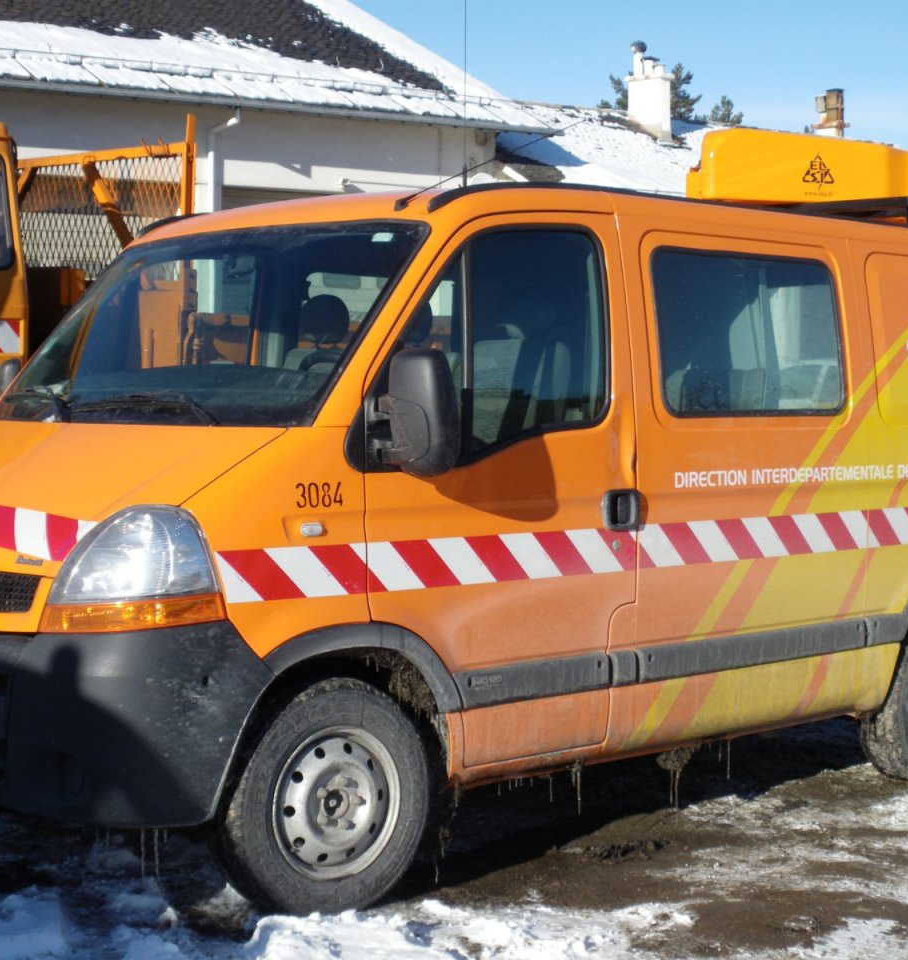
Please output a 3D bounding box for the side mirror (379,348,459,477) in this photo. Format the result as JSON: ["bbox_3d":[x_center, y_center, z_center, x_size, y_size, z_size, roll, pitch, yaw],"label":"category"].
[{"bbox_3d":[-0.107,-0.193,5.409,0.150,0.367,0.225,-2,4,-43],"label":"side mirror"}]

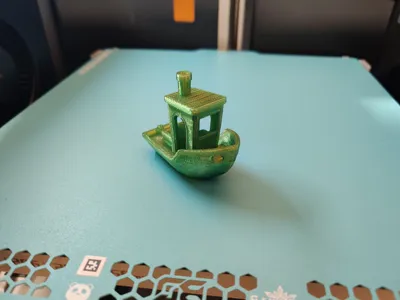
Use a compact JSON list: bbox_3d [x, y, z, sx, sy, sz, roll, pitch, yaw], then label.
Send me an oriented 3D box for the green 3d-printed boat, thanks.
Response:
[{"bbox_3d":[-0.004,-0.011,0.147,0.031,0.048,0.060,-23,41,-30],"label":"green 3d-printed boat"}]

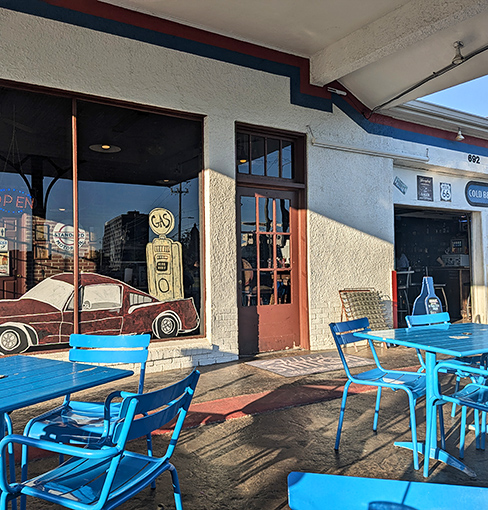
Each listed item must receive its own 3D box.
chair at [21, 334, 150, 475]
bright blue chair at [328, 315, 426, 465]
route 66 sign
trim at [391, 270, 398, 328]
[{"bbox_3d":[-0.758,0.857,2.380,0.520,0.840,0.595,-1,-2,2],"label":"chair"},{"bbox_3d":[0.946,0.855,3.117,0.595,0.840,0.520,-2,-2,42],"label":"bright blue chair"},{"bbox_3d":[3.514,-1.084,8.183,0.300,0.310,0.020,0,-2,-31],"label":"route 66 sign"},{"bbox_3d":[2.262,0.744,7.083,0.100,1.020,0.100,0,-2,-31],"label":"trim"}]

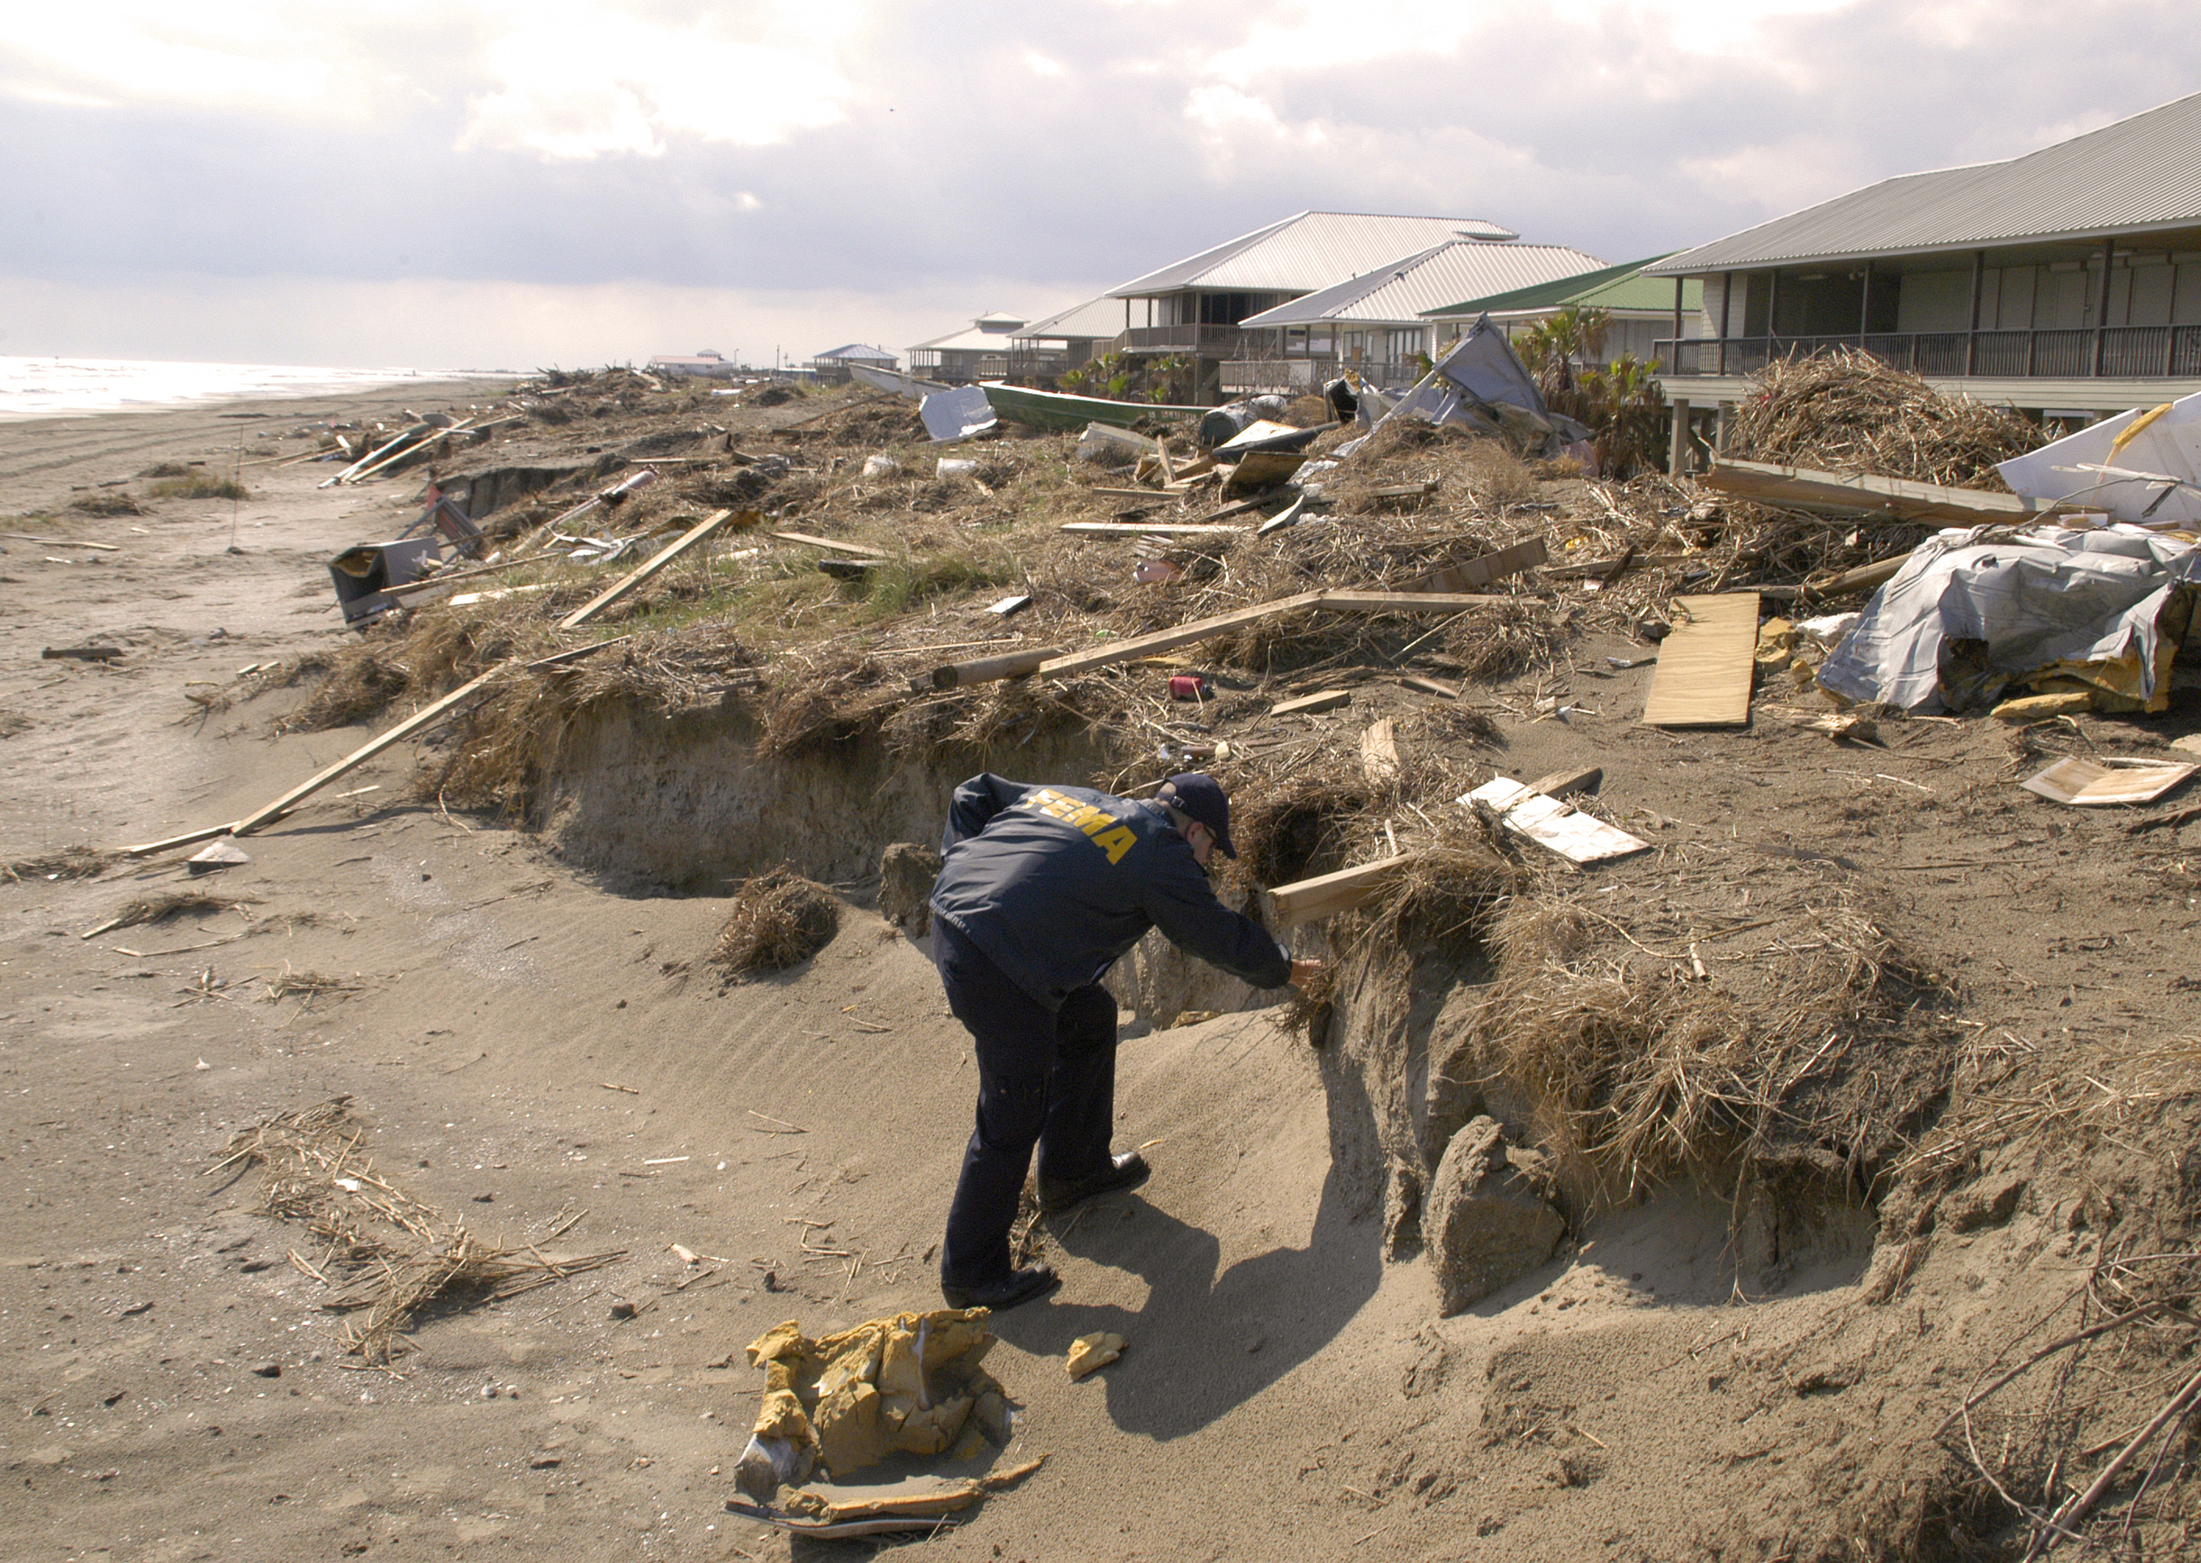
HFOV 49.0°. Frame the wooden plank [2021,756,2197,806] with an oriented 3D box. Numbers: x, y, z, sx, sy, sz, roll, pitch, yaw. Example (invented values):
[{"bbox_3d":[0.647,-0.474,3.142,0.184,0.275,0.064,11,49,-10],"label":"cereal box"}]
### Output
[{"bbox_3d":[3.616,0.000,8.650,0.470,0.080,0.600,11,15,37],"label":"wooden plank"}]

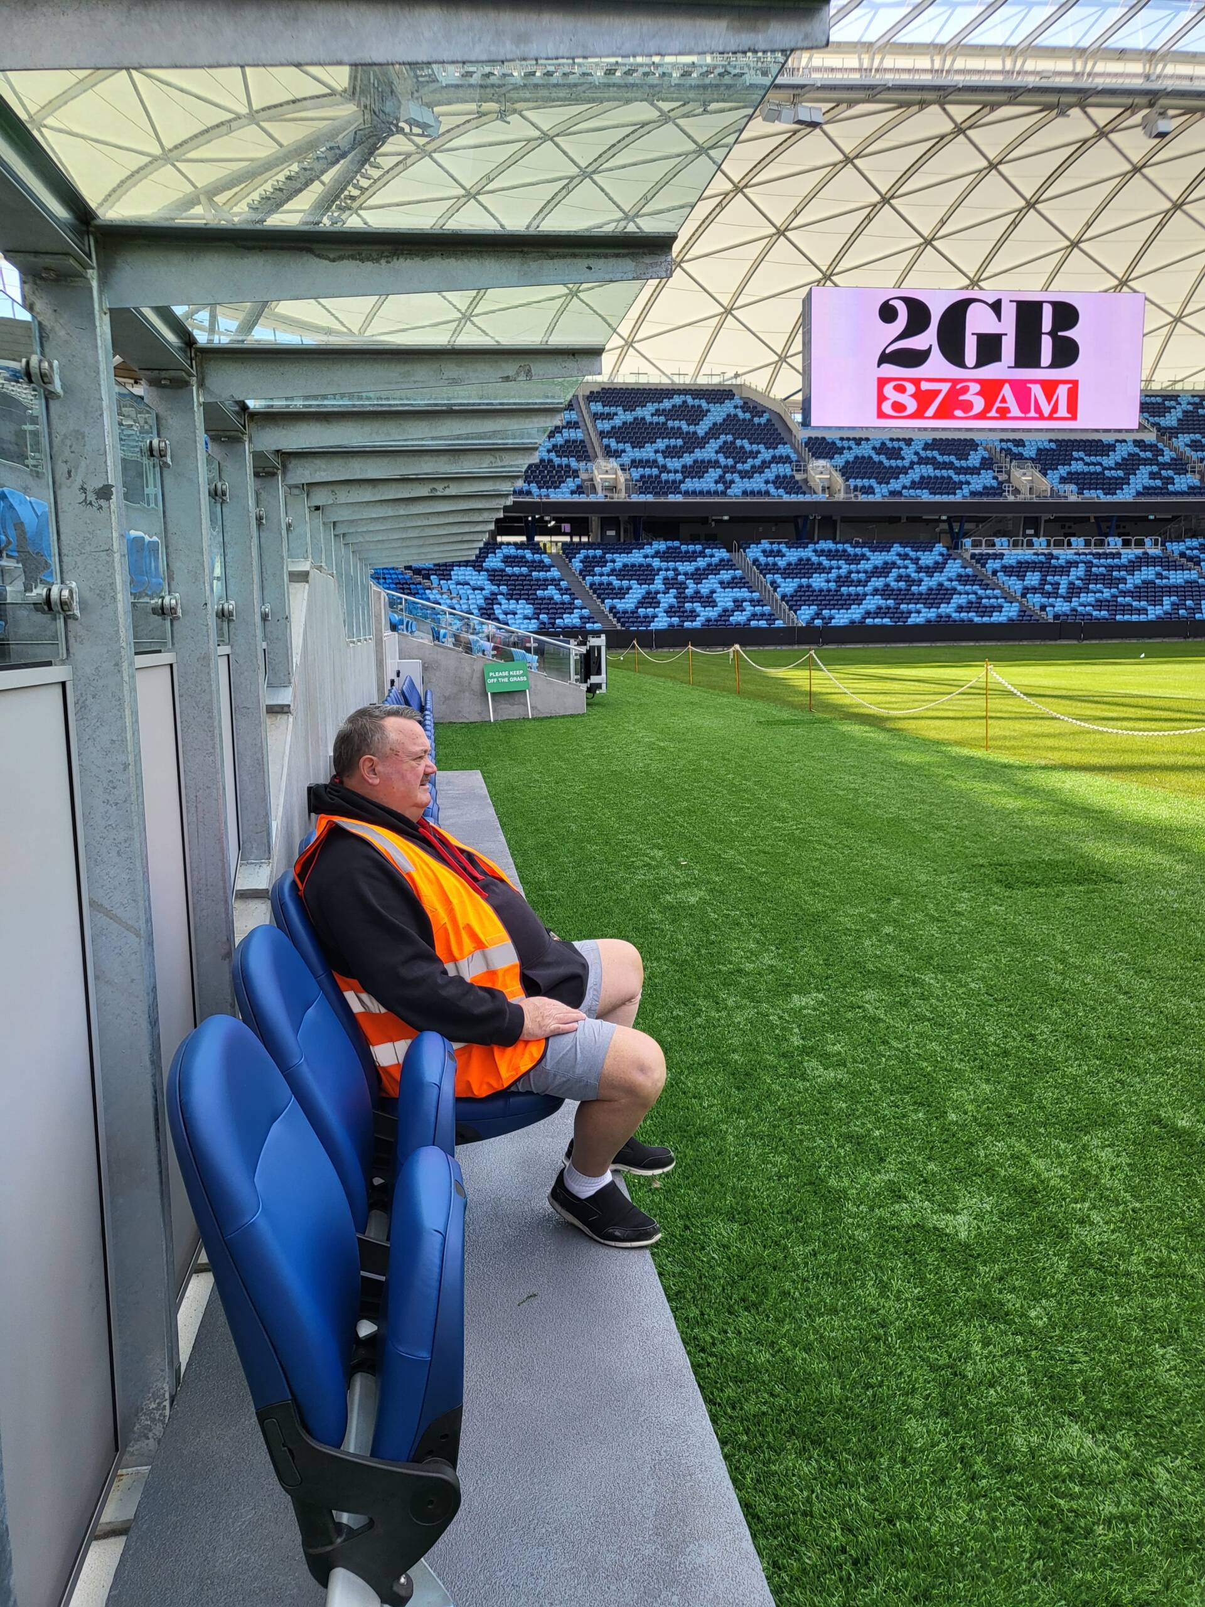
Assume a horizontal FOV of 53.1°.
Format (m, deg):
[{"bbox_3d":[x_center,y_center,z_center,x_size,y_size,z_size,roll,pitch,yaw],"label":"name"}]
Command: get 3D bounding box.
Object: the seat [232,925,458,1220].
[{"bbox_3d":[-0.489,0.645,2.400,0.420,0.825,0.500,-2,9,-8],"label":"seat"}]

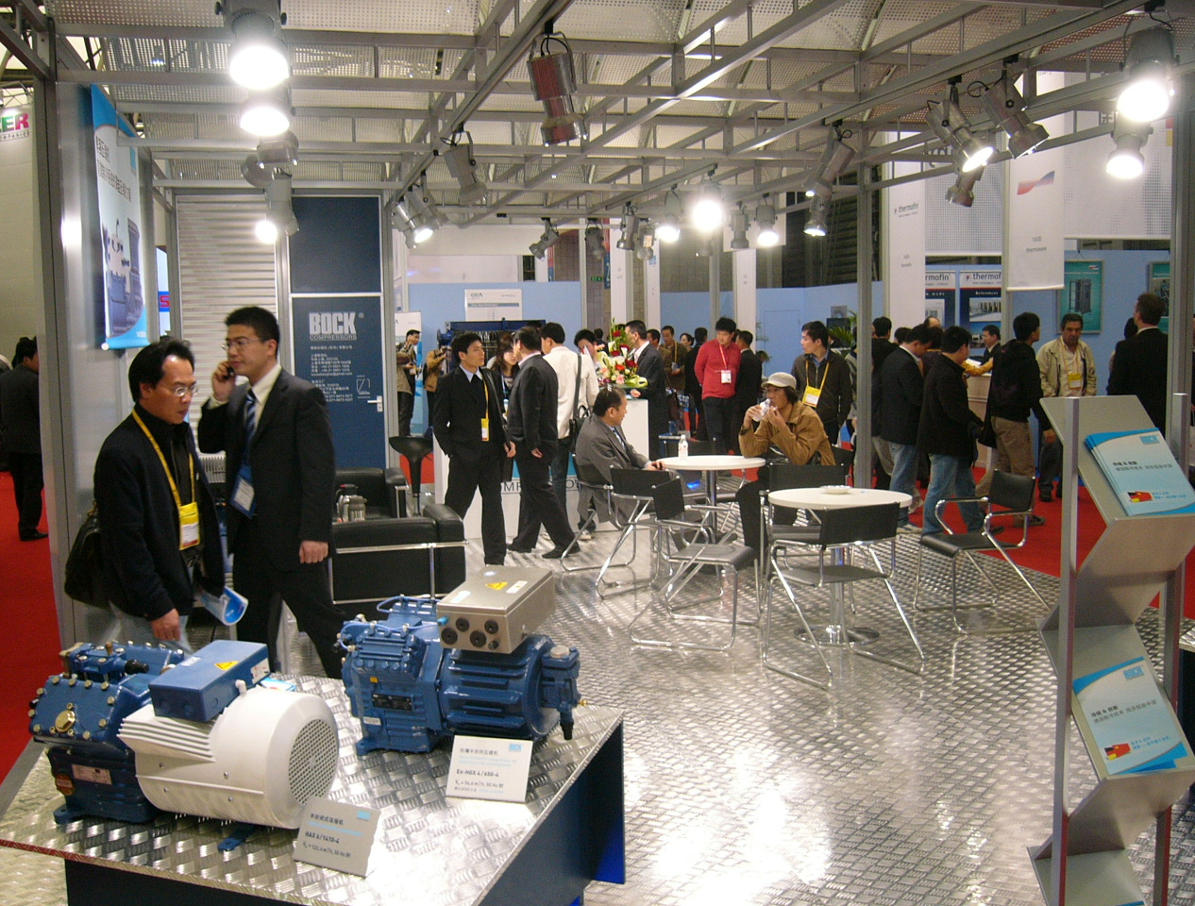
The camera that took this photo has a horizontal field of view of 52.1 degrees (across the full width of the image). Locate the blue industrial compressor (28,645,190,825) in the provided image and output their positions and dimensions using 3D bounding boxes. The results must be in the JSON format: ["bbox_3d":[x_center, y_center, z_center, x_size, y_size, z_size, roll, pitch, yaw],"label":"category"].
[{"bbox_3d":[-1.160,0.695,3.101,0.330,0.410,0.430,1,6,19],"label":"blue industrial compressor"}]

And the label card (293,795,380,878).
[{"bbox_3d":[-0.588,0.863,2.752,0.210,0.145,0.012,2,-18,28],"label":"label card"}]

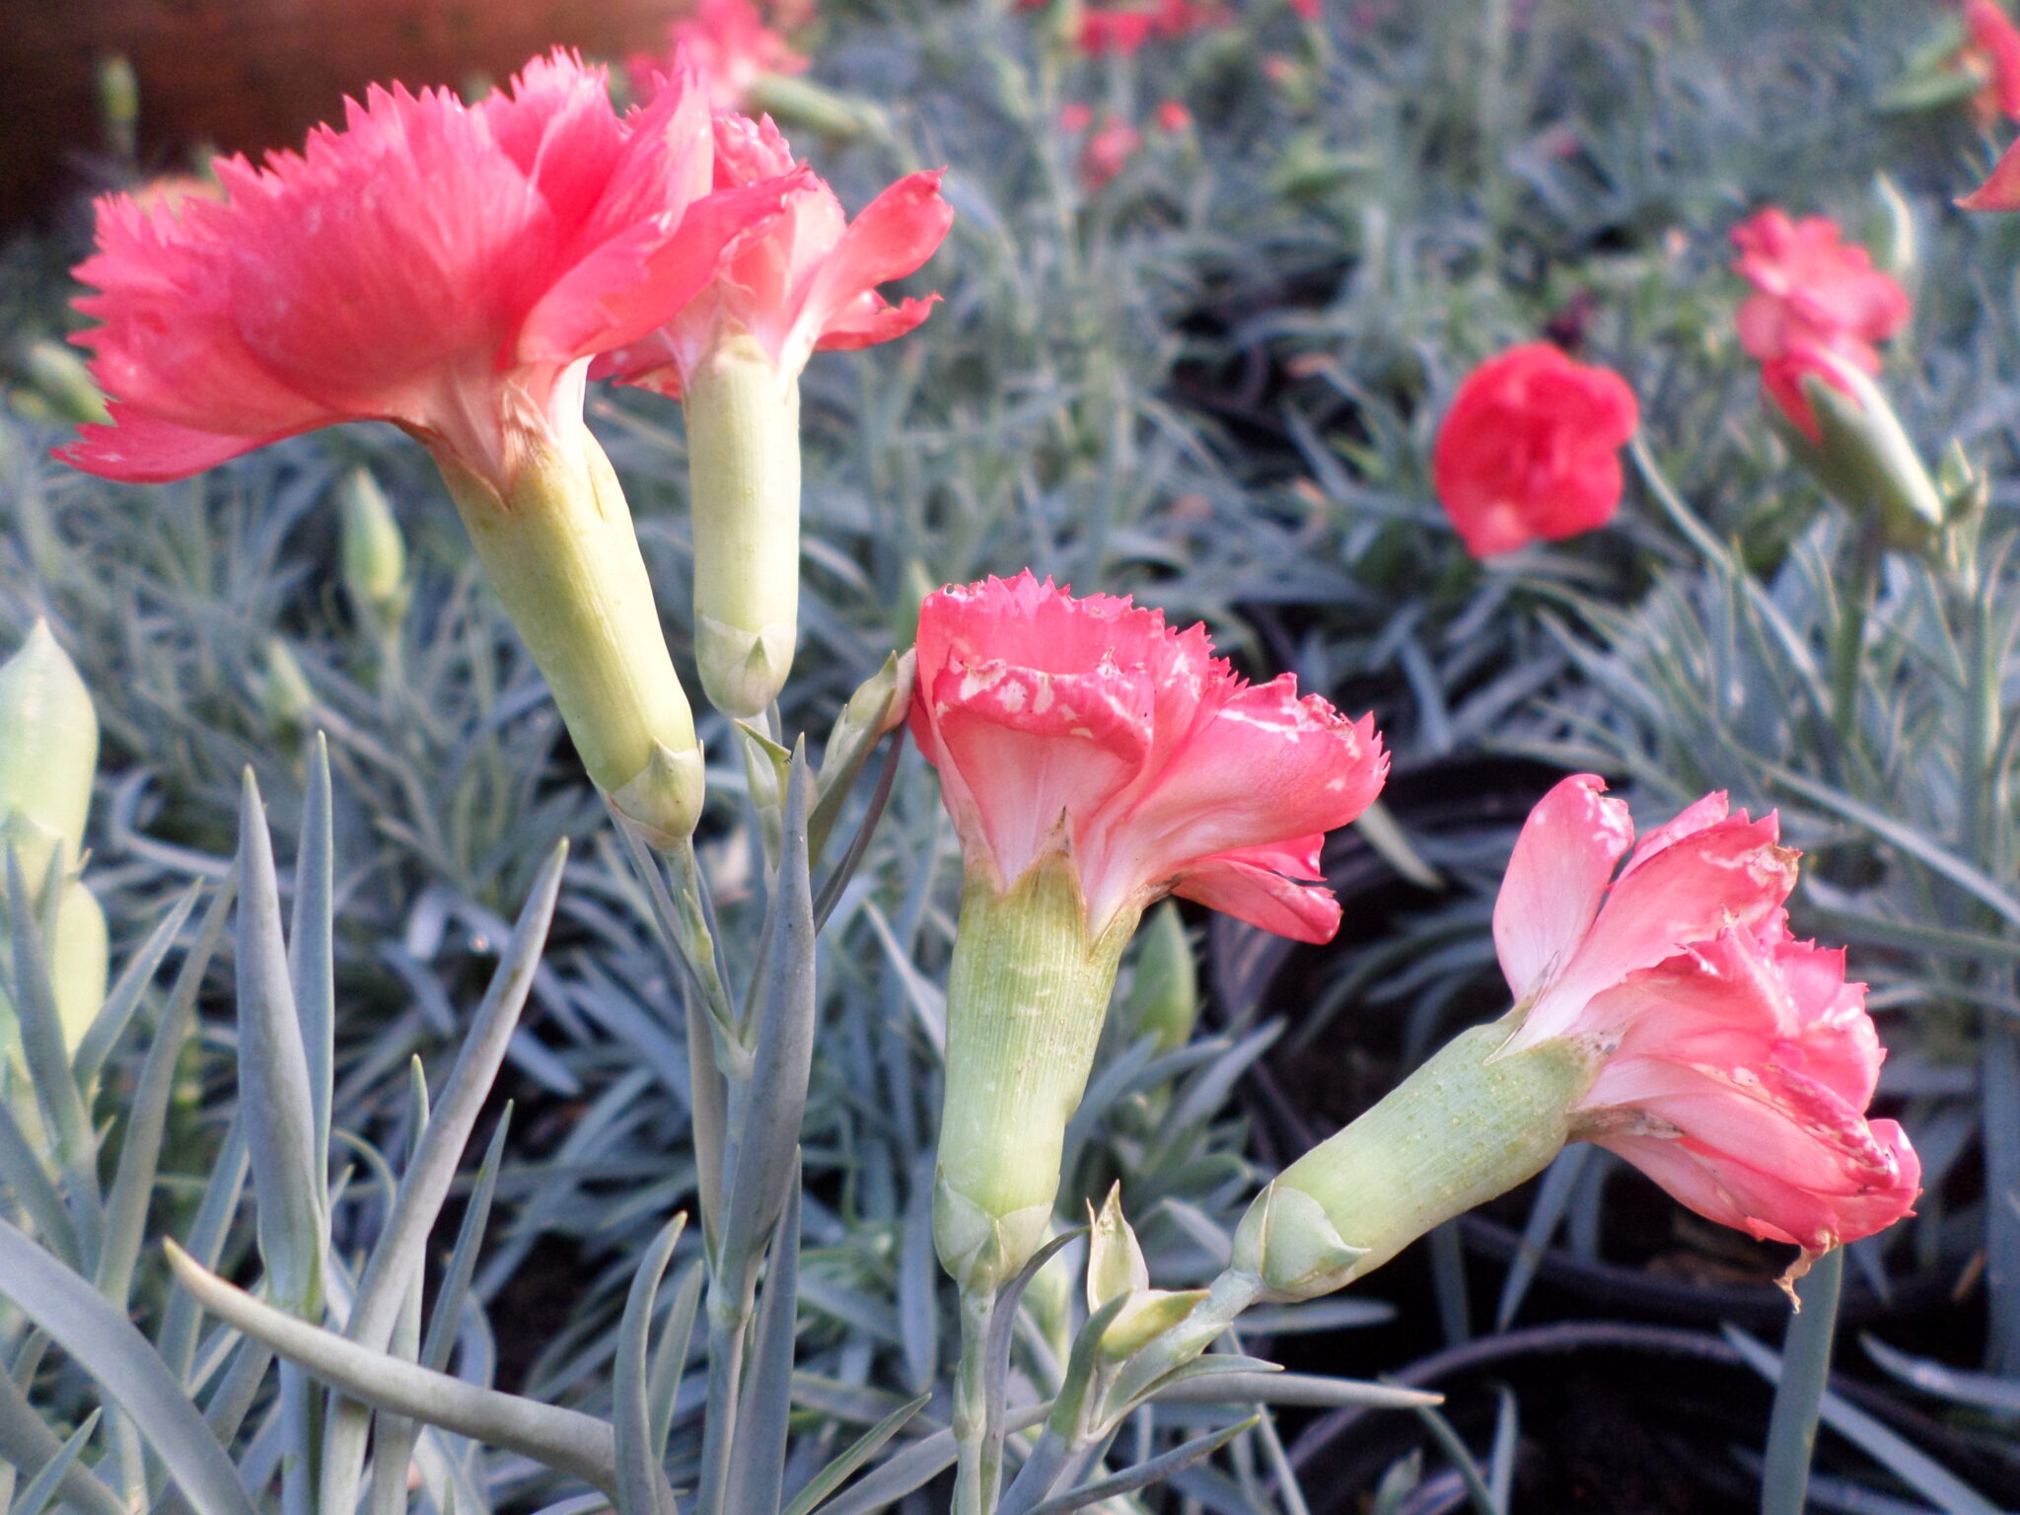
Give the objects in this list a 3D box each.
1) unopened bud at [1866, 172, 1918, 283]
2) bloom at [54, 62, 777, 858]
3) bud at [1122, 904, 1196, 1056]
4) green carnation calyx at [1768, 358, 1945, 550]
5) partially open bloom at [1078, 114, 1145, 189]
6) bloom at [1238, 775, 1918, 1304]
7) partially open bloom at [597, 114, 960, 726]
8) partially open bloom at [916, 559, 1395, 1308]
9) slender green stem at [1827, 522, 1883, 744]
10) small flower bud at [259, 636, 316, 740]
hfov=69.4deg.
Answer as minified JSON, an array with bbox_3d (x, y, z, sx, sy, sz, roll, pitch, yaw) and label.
[{"bbox_3d":[0.181,-0.109,0.300,0.009,0.023,0.009,-3,15,0],"label":"unopened bud"},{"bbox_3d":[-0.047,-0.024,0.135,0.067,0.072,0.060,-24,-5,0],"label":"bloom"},{"bbox_3d":[0.021,0.030,0.200,0.010,0.021,0.010,3,12,0],"label":"bud"},{"bbox_3d":[0.136,-0.048,0.235,0.015,0.034,0.015,-39,12,0],"label":"green carnation calyx"},{"bbox_3d":[0.045,-0.270,0.650,0.031,0.032,0.031,0,25,0],"label":"partially open bloom"},{"bbox_3d":[0.048,0.030,0.132,0.060,0.045,0.042,-29,0,0],"label":"bloom"},{"bbox_3d":[-0.025,-0.036,0.153,0.038,0.062,0.037,2,3,0],"label":"partially open bloom"},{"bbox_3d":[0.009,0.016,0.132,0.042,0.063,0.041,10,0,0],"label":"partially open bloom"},{"bbox_3d":[0.139,-0.020,0.240,0.005,0.038,0.005,6,12,0],"label":"slender green stem"},{"bbox_3d":[-0.154,-0.015,0.310,0.011,0.022,0.011,-12,18,0],"label":"small flower bud"}]

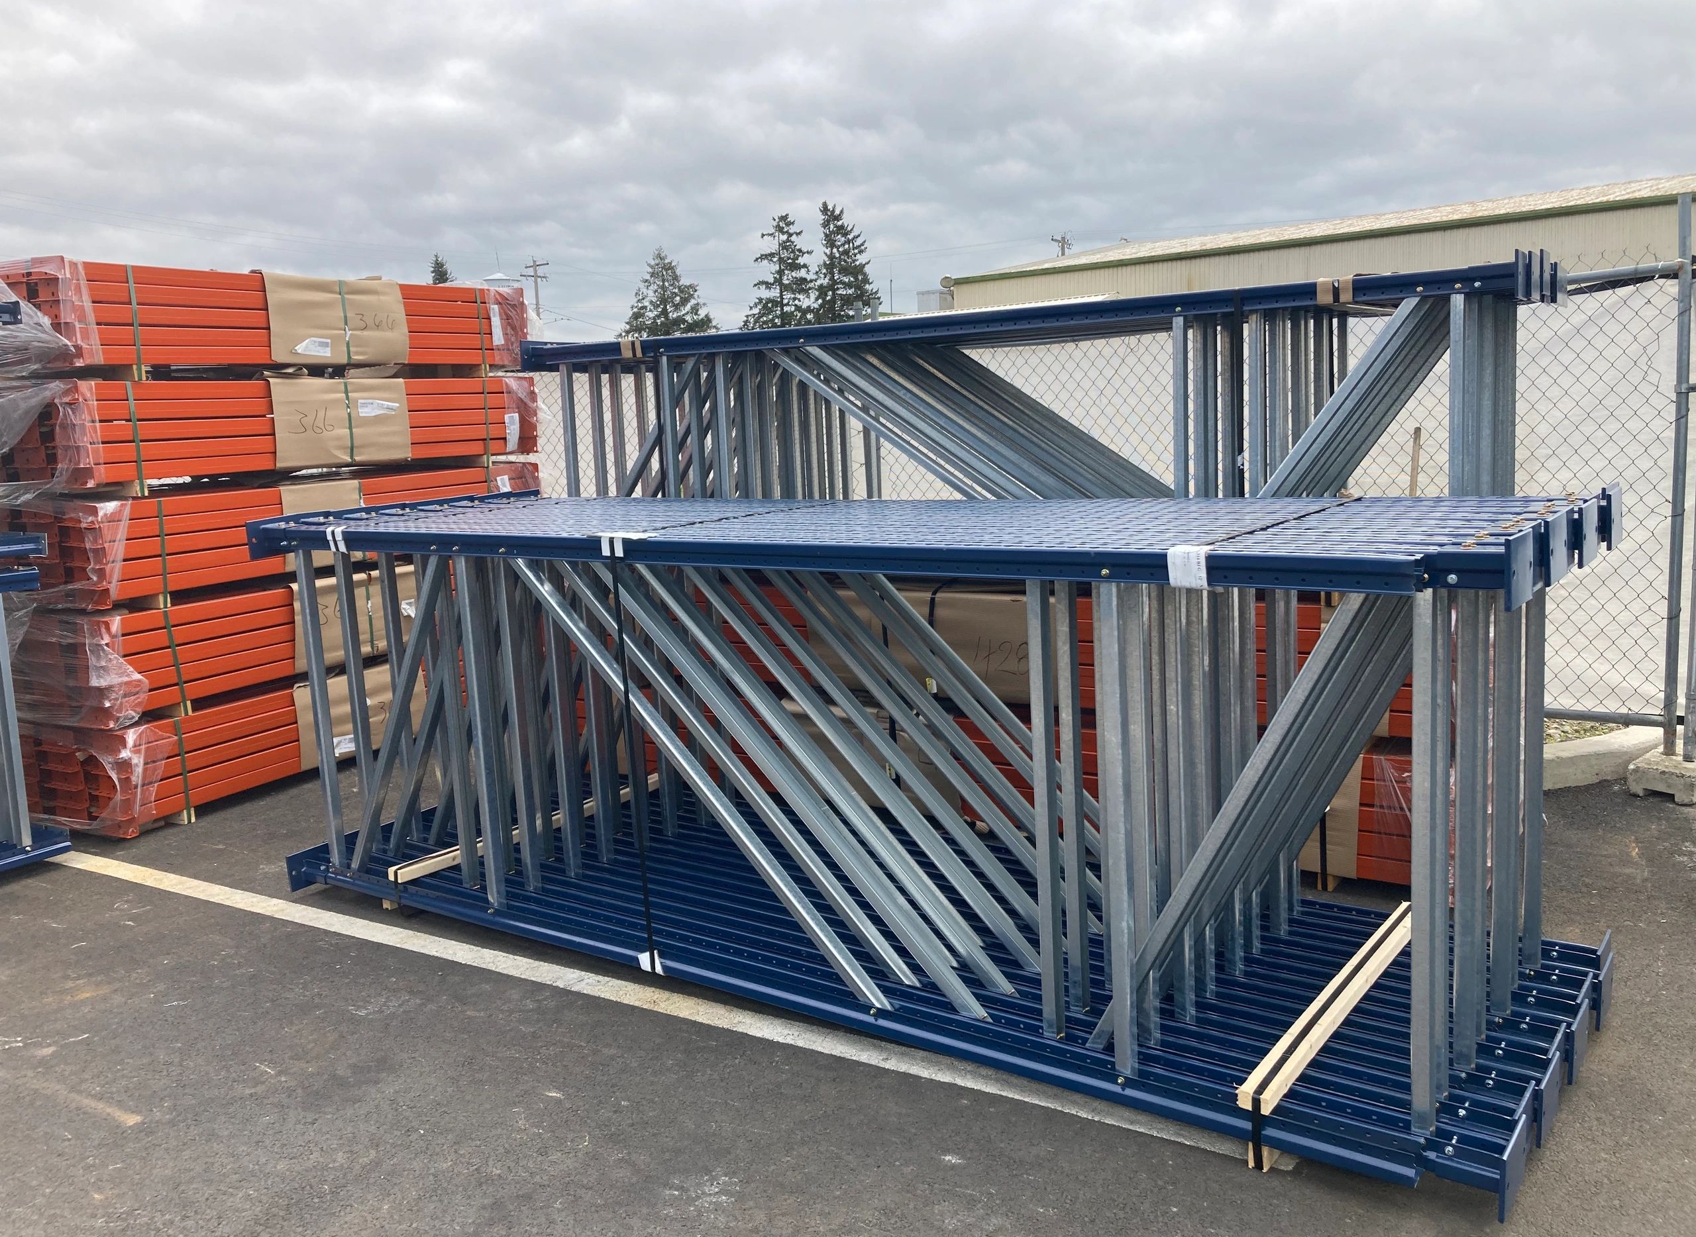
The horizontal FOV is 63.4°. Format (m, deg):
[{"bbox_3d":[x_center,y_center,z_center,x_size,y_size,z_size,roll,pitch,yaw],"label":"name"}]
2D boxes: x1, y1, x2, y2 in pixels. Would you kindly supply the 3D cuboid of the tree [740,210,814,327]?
[{"bbox_3d":[-4.290,-19.350,90.000,5.690,14.100,5.690,-3,9,0],"label":"tree"}]

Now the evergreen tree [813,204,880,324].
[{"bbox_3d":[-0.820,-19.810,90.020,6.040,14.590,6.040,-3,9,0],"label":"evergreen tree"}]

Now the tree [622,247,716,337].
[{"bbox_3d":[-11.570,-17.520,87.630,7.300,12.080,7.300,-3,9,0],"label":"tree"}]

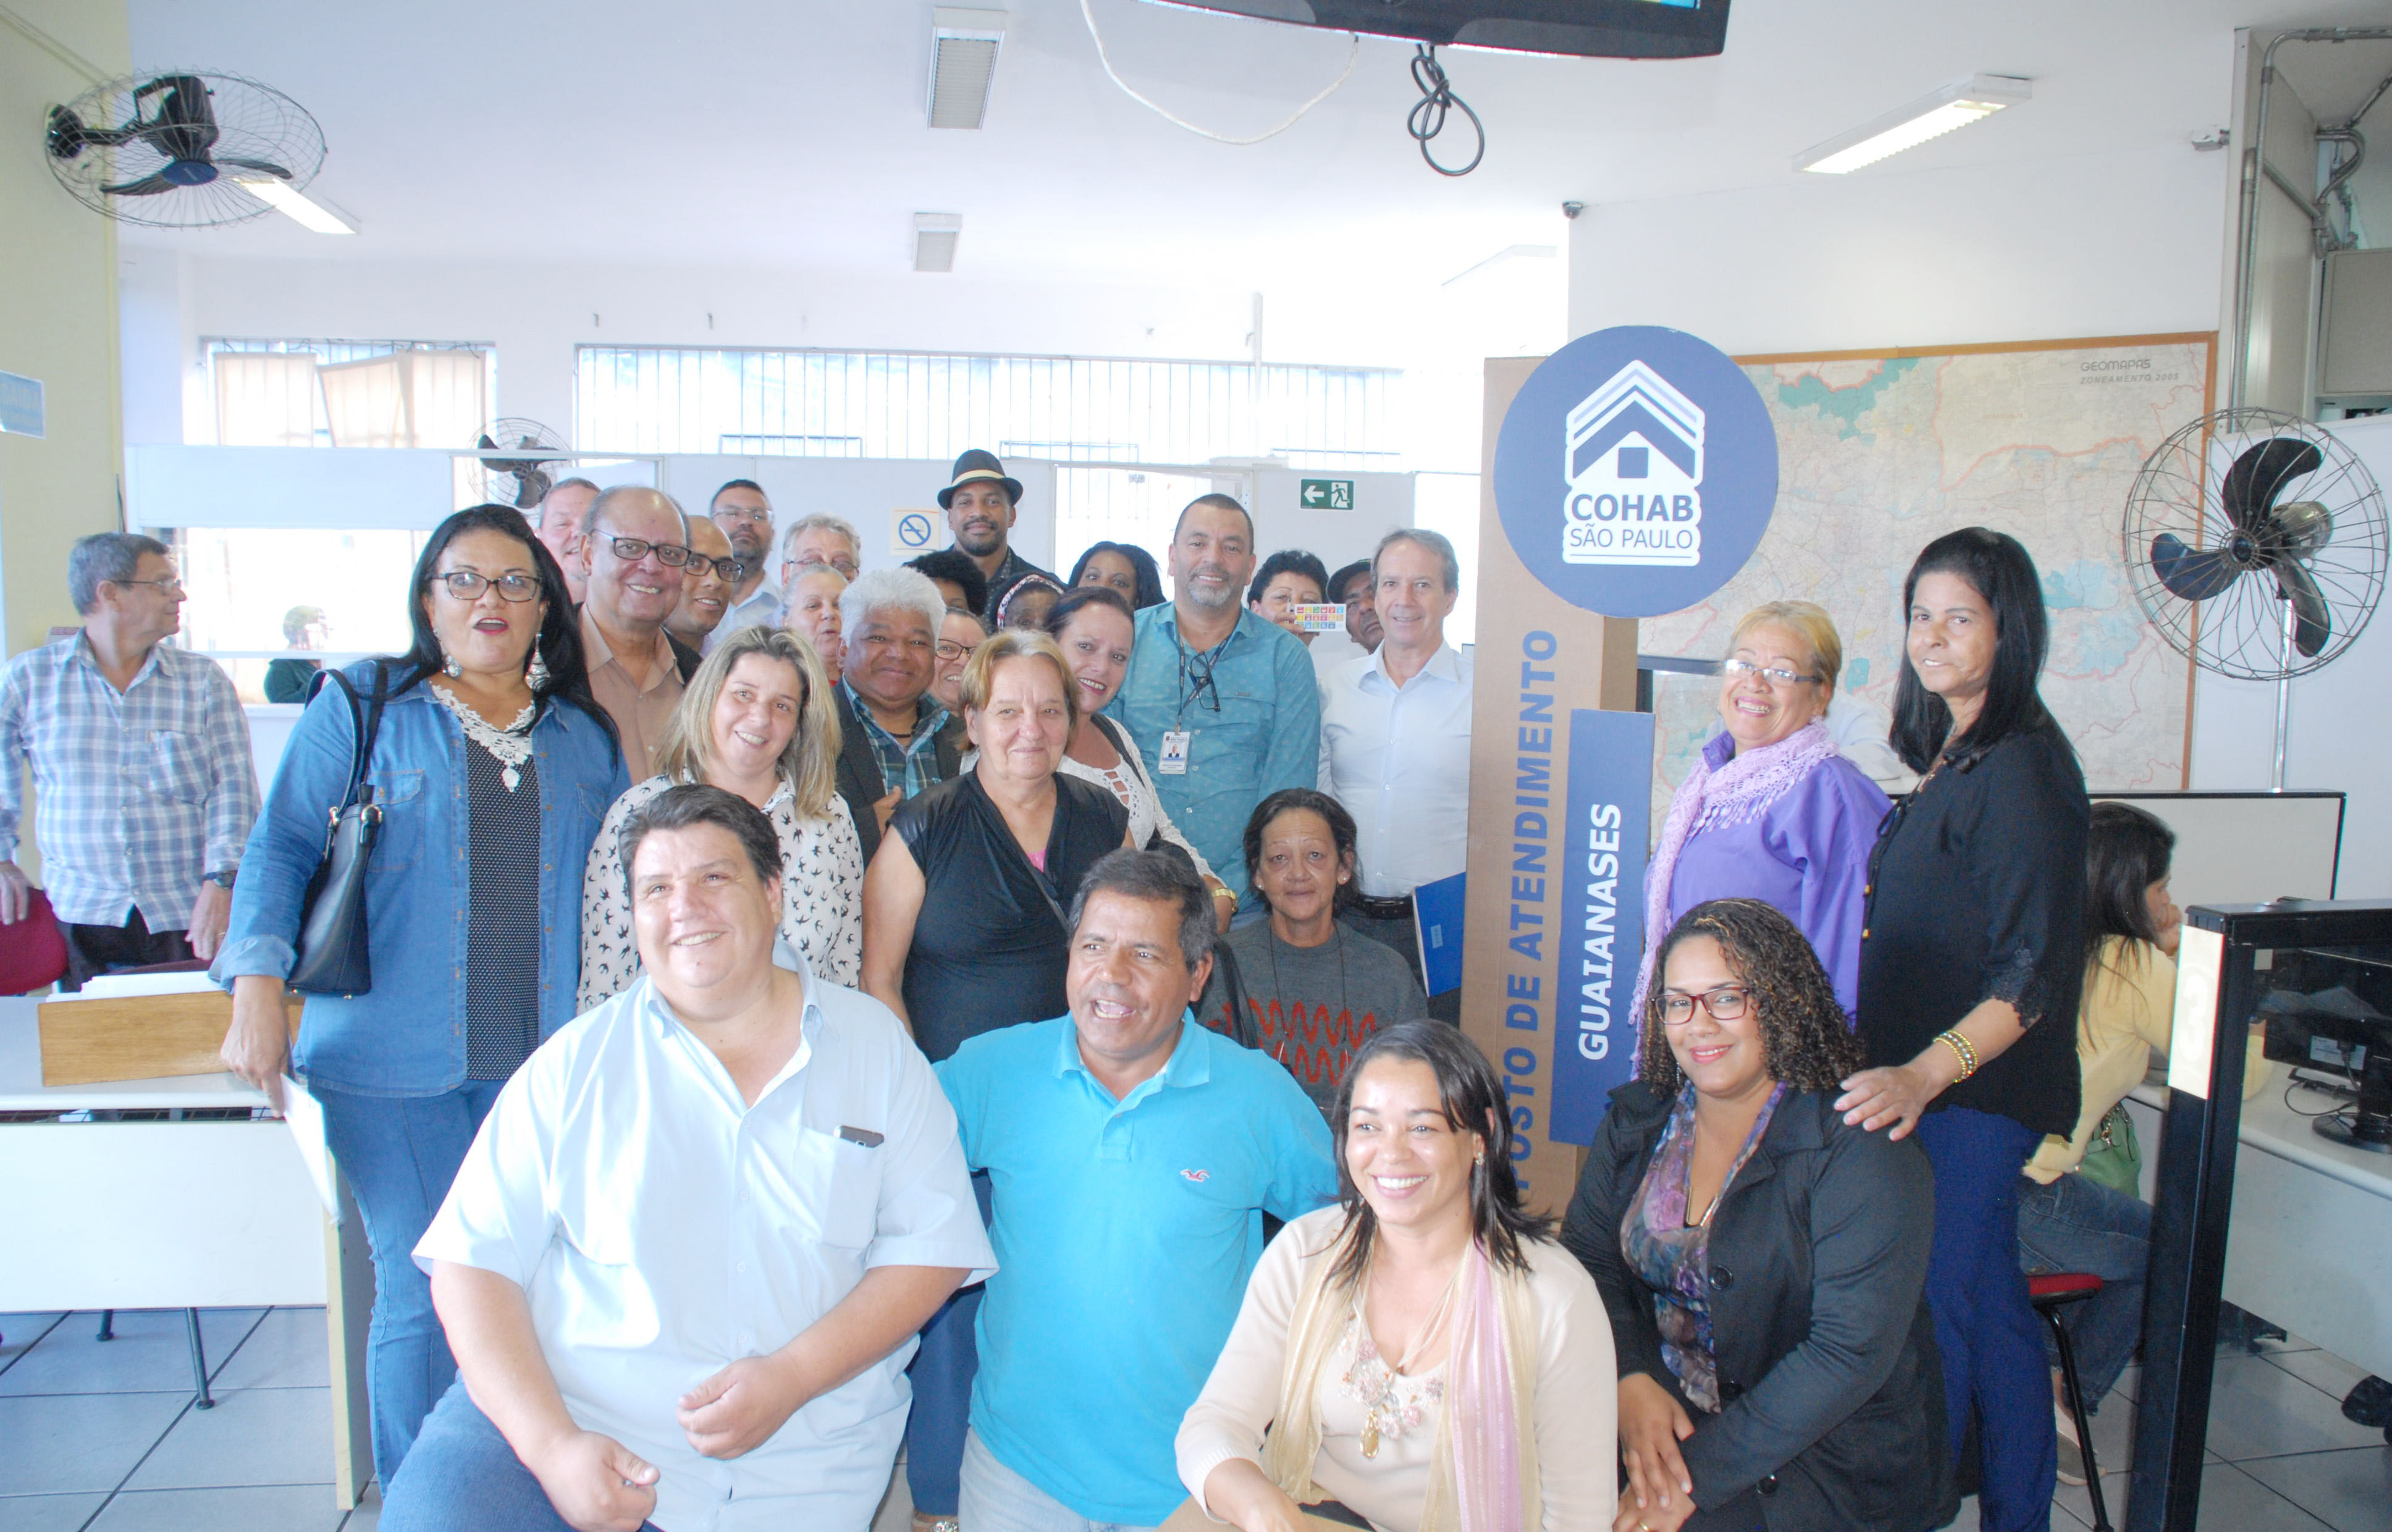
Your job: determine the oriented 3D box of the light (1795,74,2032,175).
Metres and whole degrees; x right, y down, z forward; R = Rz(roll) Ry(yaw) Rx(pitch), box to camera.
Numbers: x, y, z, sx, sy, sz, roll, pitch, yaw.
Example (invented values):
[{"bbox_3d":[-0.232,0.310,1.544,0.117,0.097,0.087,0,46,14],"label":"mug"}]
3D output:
[{"bbox_3d":[2.839,-2.549,7.179,0.240,0.070,1.250,0,5,-10],"label":"light"}]

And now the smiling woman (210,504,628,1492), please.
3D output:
[{"bbox_3d":[-1.131,0.442,2.725,0.570,1.663,0.380,-2,6,-25],"label":"smiling woman"}]

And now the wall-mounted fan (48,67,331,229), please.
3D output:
[{"bbox_3d":[-2.482,-1.560,4.413,0.620,0.330,0.600,-3,-16,-10],"label":"wall-mounted fan"}]

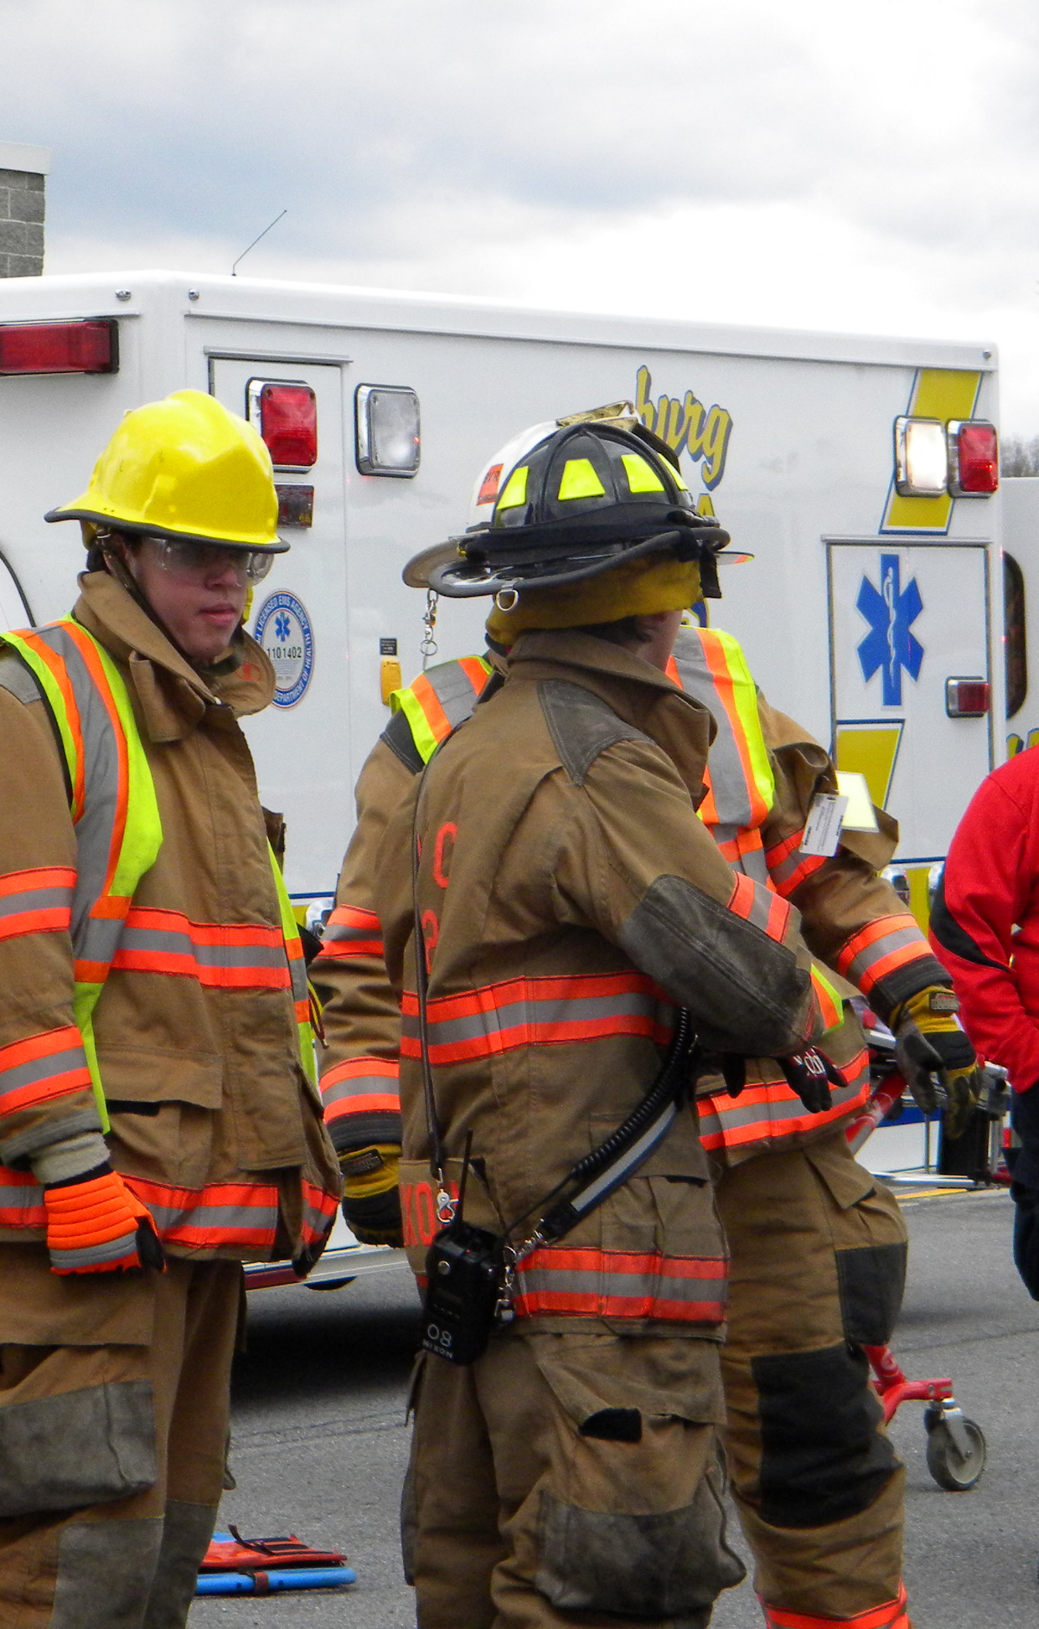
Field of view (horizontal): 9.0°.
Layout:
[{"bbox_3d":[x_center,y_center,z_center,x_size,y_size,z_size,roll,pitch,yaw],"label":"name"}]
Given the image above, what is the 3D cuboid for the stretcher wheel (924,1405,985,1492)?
[{"bbox_3d":[0.875,1.272,13.200,0.055,0.165,0.150,1,1,38],"label":"stretcher wheel"}]

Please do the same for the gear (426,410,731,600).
[{"bbox_3d":[0.068,-0.357,7.600,0.290,0.220,0.400,1,2,30],"label":"gear"}]

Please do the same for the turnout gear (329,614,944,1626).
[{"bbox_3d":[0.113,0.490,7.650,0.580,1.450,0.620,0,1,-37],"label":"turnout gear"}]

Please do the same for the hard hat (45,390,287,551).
[{"bbox_3d":[-0.435,-0.422,8.100,0.325,0.175,0.255,12,8,34],"label":"hard hat"}]

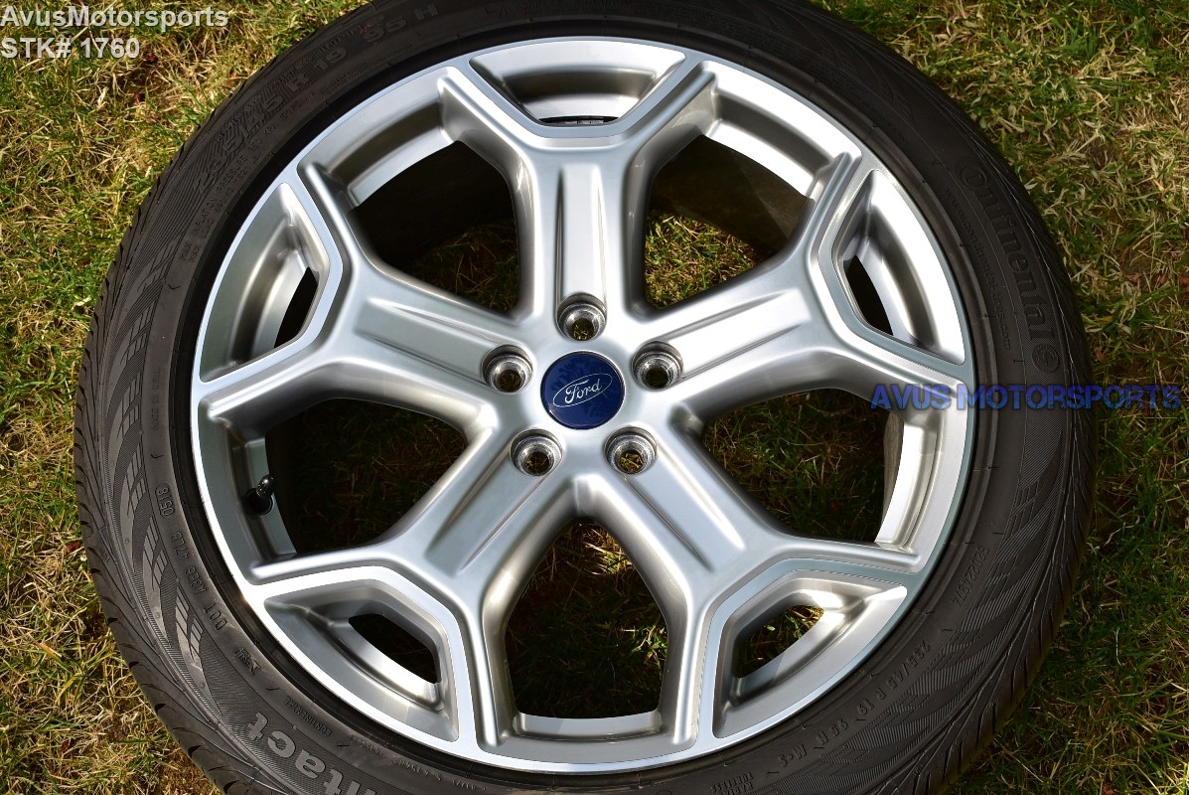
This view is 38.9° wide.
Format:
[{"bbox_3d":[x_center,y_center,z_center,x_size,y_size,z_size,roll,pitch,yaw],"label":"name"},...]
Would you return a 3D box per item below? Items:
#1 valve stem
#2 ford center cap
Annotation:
[{"bbox_3d":[-0.220,0.063,1.123,0.016,0.036,0.016,-9,68,-26],"label":"valve stem"},{"bbox_3d":[-0.008,-0.002,1.143,0.055,0.014,0.055,-23,71,-6],"label":"ford center cap"}]

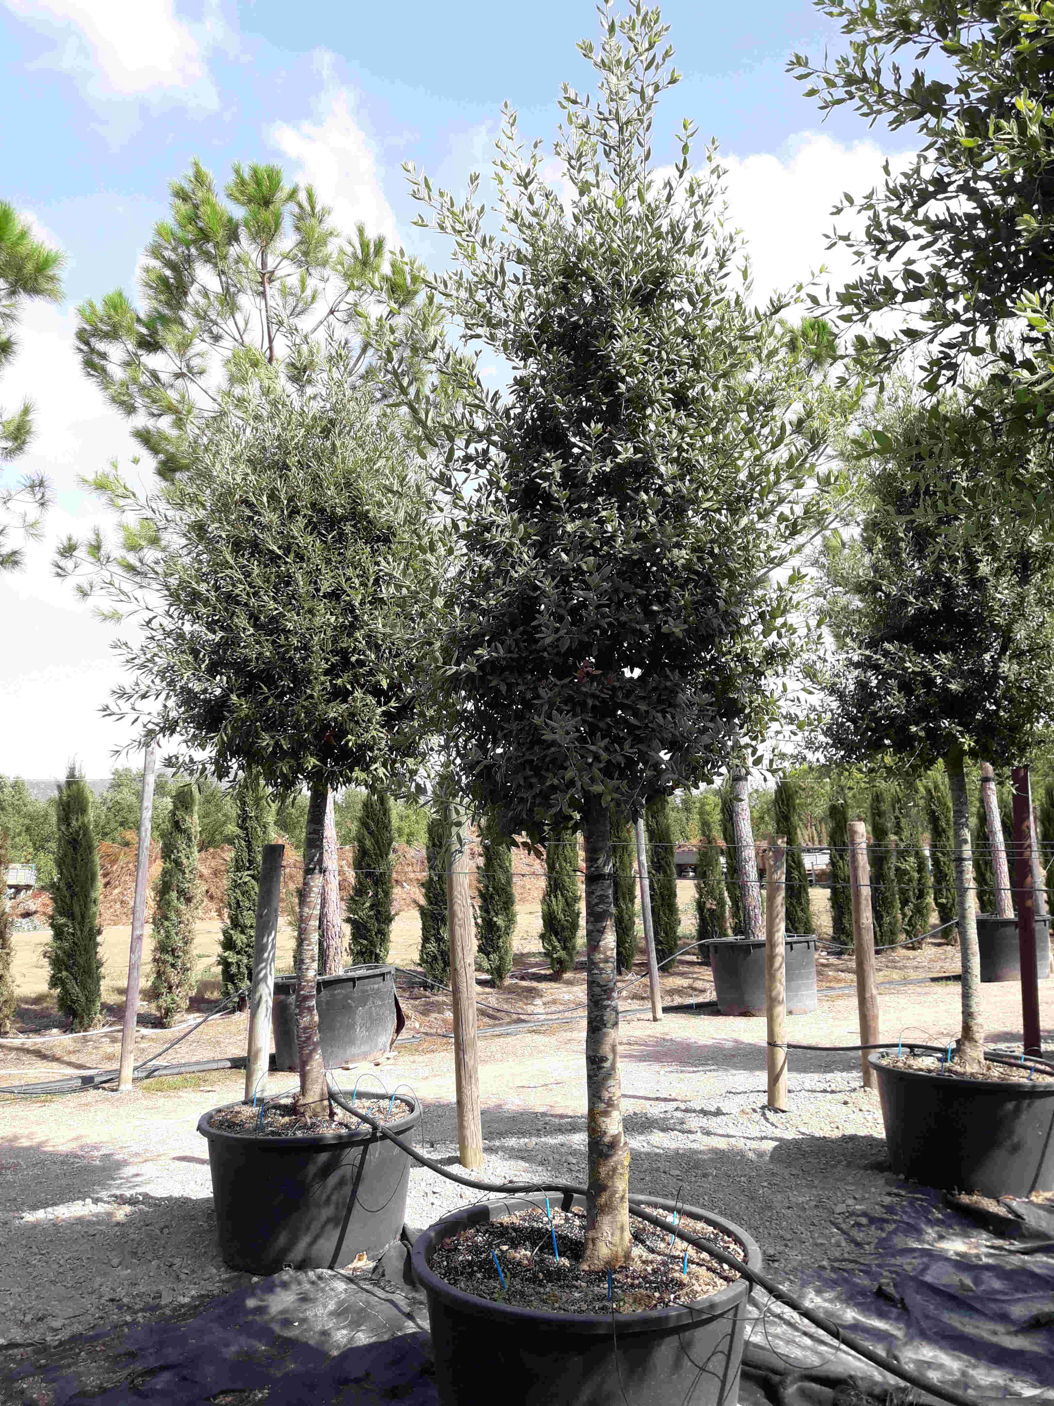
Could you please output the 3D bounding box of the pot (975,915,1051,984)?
[{"bbox_3d":[5.226,2.642,12.395,0.968,0.682,0.968,-1,-7,0],"label":"pot"}]

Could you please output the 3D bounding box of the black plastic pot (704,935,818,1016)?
[{"bbox_3d":[2.136,2.444,10.313,0.990,0.640,0.990,-1,-7,12],"label":"black plastic pot"}]

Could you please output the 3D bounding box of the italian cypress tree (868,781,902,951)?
[{"bbox_3d":[4.976,2.306,15.995,0.461,2.250,0.461,-1,-7,0],"label":"italian cypress tree"}]

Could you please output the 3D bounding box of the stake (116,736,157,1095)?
[{"bbox_3d":[-2.484,1.342,7.295,0.083,2.221,0.083,2,-7,0],"label":"stake"}]

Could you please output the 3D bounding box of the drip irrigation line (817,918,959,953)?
[{"bbox_3d":[3.691,2.339,11.405,0.040,0.208,2.970,-6,-9,44],"label":"drip irrigation line"}]

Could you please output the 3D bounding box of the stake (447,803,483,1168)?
[{"bbox_3d":[-0.306,1.347,5.497,0.106,1.717,0.106,-2,-6,-3],"label":"stake"}]

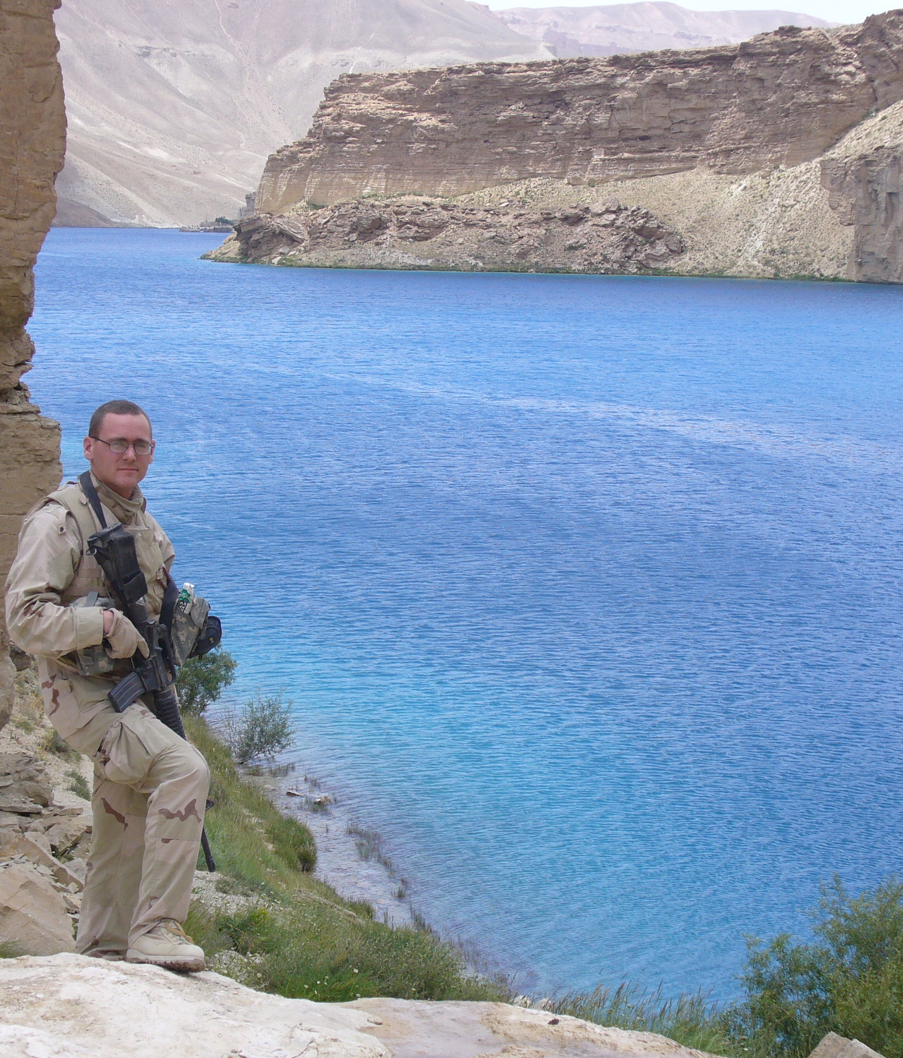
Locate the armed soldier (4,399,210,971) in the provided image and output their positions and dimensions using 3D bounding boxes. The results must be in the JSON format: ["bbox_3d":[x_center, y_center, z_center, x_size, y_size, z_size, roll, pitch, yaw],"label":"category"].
[{"bbox_3d":[-0.934,0.424,6.650,0.600,1.560,0.580,-6,10,-42],"label":"armed soldier"}]

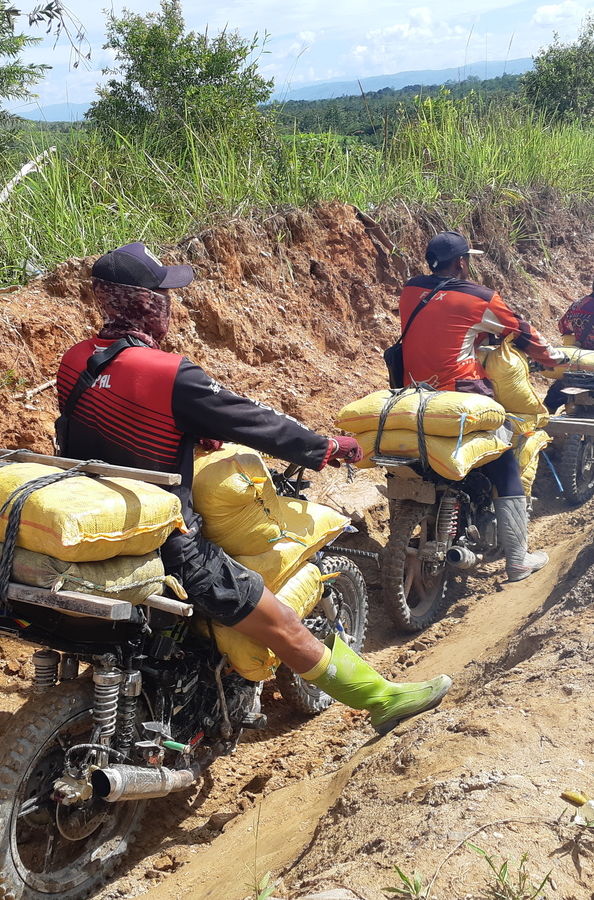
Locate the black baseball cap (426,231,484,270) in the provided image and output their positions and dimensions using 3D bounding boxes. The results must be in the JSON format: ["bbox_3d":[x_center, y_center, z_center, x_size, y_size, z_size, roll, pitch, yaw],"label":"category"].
[{"bbox_3d":[0.746,-0.945,4.270,0.270,0.150,0.180,-12,23,-26],"label":"black baseball cap"}]

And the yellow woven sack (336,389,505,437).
[{"bbox_3d":[0.562,-0.171,4.100,0.700,0.170,0.380,8,22,23],"label":"yellow woven sack"}]

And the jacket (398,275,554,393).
[{"bbox_3d":[0.846,-0.557,4.420,0.600,0.560,0.550,13,25,34],"label":"jacket"}]

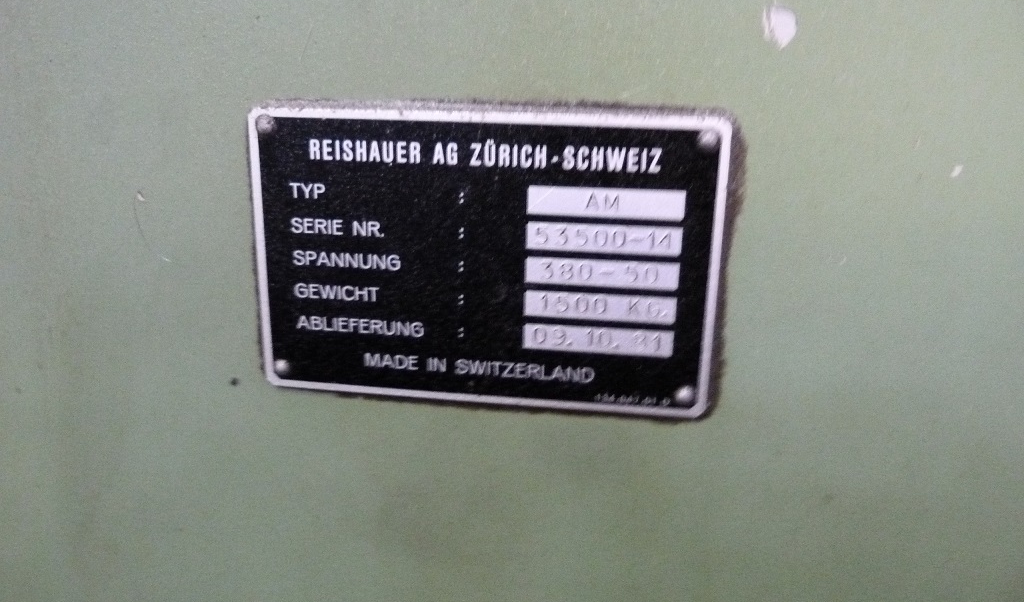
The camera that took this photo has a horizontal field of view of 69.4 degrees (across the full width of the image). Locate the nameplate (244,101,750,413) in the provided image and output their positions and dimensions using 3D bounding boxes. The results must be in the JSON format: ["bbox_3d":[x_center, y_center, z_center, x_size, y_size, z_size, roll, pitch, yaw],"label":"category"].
[{"bbox_3d":[-0.008,-0.009,0.177,0.112,0.070,0.002,3,15,8],"label":"nameplate"}]

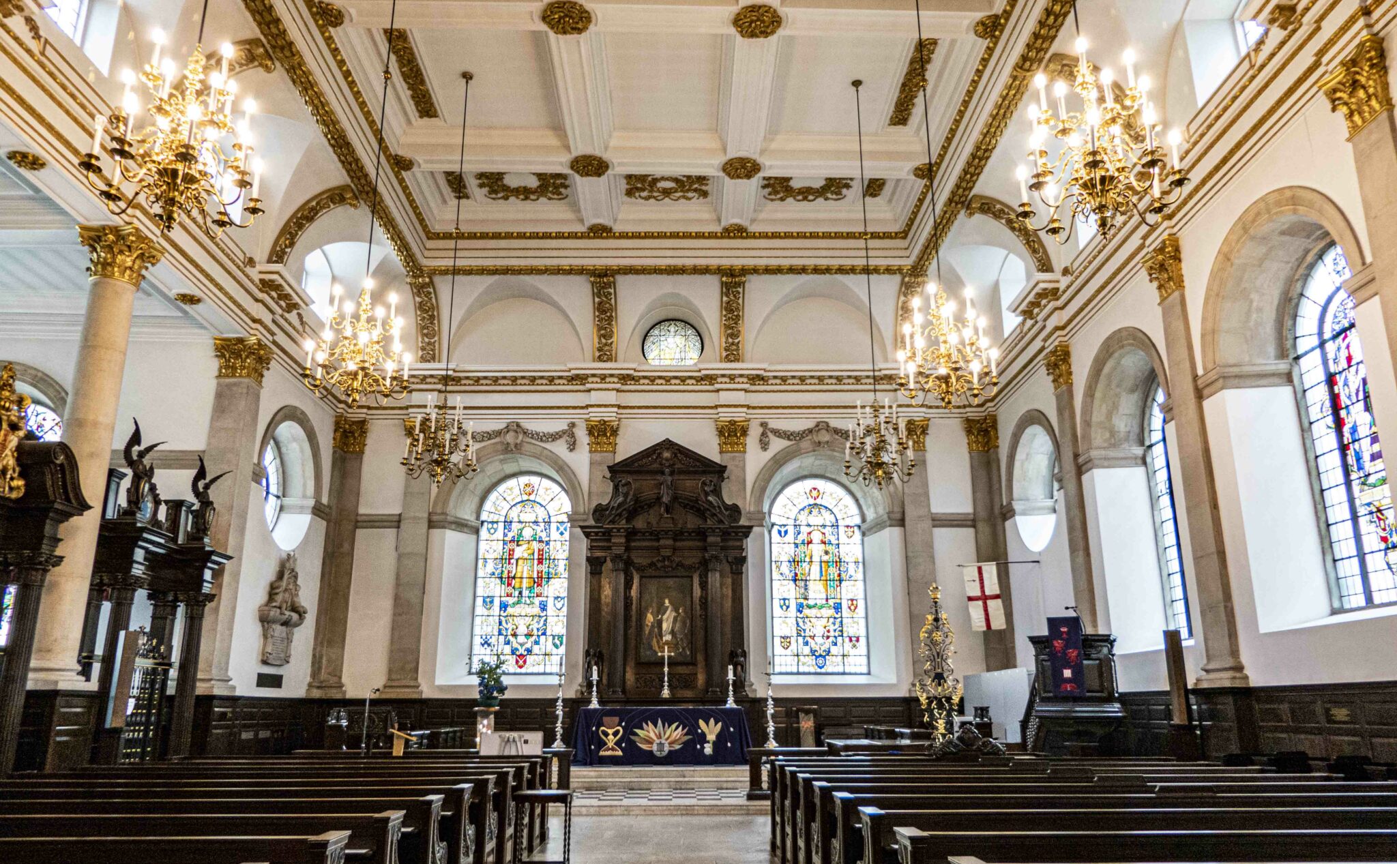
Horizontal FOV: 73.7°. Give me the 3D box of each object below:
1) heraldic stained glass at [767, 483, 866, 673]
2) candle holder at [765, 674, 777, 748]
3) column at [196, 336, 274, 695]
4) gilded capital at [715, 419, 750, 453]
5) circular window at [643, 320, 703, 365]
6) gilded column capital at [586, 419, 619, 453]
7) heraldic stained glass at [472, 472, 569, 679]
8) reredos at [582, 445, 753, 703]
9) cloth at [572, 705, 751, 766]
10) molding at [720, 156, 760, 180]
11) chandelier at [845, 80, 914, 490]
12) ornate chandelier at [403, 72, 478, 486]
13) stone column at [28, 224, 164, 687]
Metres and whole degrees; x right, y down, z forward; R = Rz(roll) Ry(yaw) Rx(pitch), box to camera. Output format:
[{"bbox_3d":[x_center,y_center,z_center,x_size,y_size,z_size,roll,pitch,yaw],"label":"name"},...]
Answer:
[{"bbox_3d":[2.798,3.360,22.145,2.278,4.654,0.130,0,-16,-1],"label":"heraldic stained glass"},{"bbox_3d":[1.289,4.974,16.596,0.230,1.267,0.230,0,-17,-1],"label":"candle holder"},{"bbox_3d":[-8.394,1.390,16.470,0.850,6.270,0.750,0,-16,-1],"label":"column"},{"bbox_3d":[0.746,0.114,20.190,0.733,0.758,0.350,0,-17,-1],"label":"gilded capital"},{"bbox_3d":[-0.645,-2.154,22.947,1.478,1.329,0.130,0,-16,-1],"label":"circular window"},{"bbox_3d":[-2.238,0.114,21.725,0.786,0.806,0.320,0,-16,-1],"label":"gilded column capital"},{"bbox_3d":[-3.741,3.005,20.073,2.061,4.300,0.200,0,-17,-1],"label":"heraldic stained glass"},{"bbox_3d":[-0.652,2.850,19.080,3.471,5.467,0.850,0,-17,-1],"label":"reredos"},{"bbox_3d":[-0.661,5.561,17.063,3.140,1.011,0.950,0,-17,-1],"label":"cloth"},{"bbox_3d":[0.847,-5.258,18.530,0.780,0.150,0.760,0,-17,-1],"label":"molding"},{"bbox_3d":[2.883,-2.704,15.765,1.160,7.560,1.160,0,-16,-1],"label":"chandelier"},{"bbox_3d":[-4.087,-2.774,15.613,1.180,7.579,1.180,0,-16,-1],"label":"ornate chandelier"},{"bbox_3d":[-8.280,0.242,12.671,0.840,6.286,0.840,0,-16,-1],"label":"stone column"}]

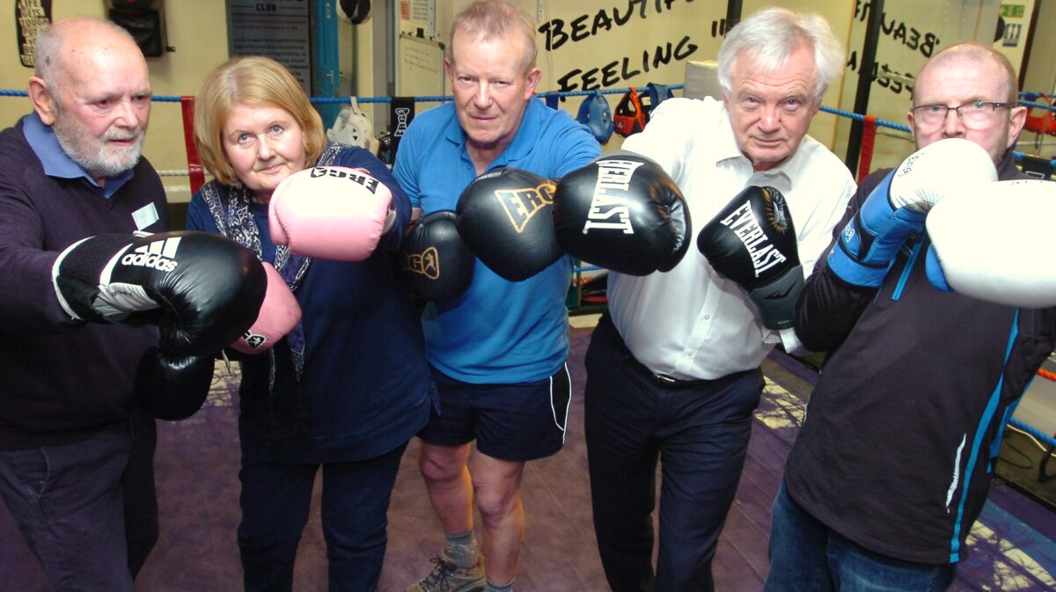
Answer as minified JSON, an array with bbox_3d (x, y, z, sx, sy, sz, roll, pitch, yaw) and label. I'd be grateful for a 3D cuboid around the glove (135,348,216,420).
[{"bbox_3d":[-0.582,0.129,1.360,0.135,0.135,0.280,-3,12,-11],"label":"glove"}]

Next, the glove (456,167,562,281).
[{"bbox_3d":[-0.016,-0.107,1.130,0.135,0.150,0.280,-22,8,24],"label":"glove"}]

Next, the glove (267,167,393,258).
[{"bbox_3d":[-0.271,-0.120,1.150,0.140,0.125,0.260,3,12,11],"label":"glove"}]

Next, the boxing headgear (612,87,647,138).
[{"bbox_3d":[0.529,-0.956,4.300,0.200,0.260,0.240,11,19,25],"label":"boxing headgear"}]

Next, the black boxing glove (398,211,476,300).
[{"bbox_3d":[-0.161,-0.070,1.420,0.135,0.150,0.280,-4,1,-16],"label":"black boxing glove"}]

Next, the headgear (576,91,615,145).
[{"bbox_3d":[0.358,-0.937,4.300,0.240,0.260,0.200,-7,20,-28],"label":"headgear"}]

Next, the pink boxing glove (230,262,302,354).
[{"bbox_3d":[-0.468,0.027,1.400,0.125,0.260,0.140,-3,45,-39],"label":"pink boxing glove"}]

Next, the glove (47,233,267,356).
[{"bbox_3d":[-0.456,-0.009,1.020,0.300,0.155,0.135,11,29,30],"label":"glove"}]

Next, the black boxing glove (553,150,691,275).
[{"bbox_3d":[0.114,-0.111,1.010,0.155,0.135,0.280,1,19,3],"label":"black boxing glove"}]

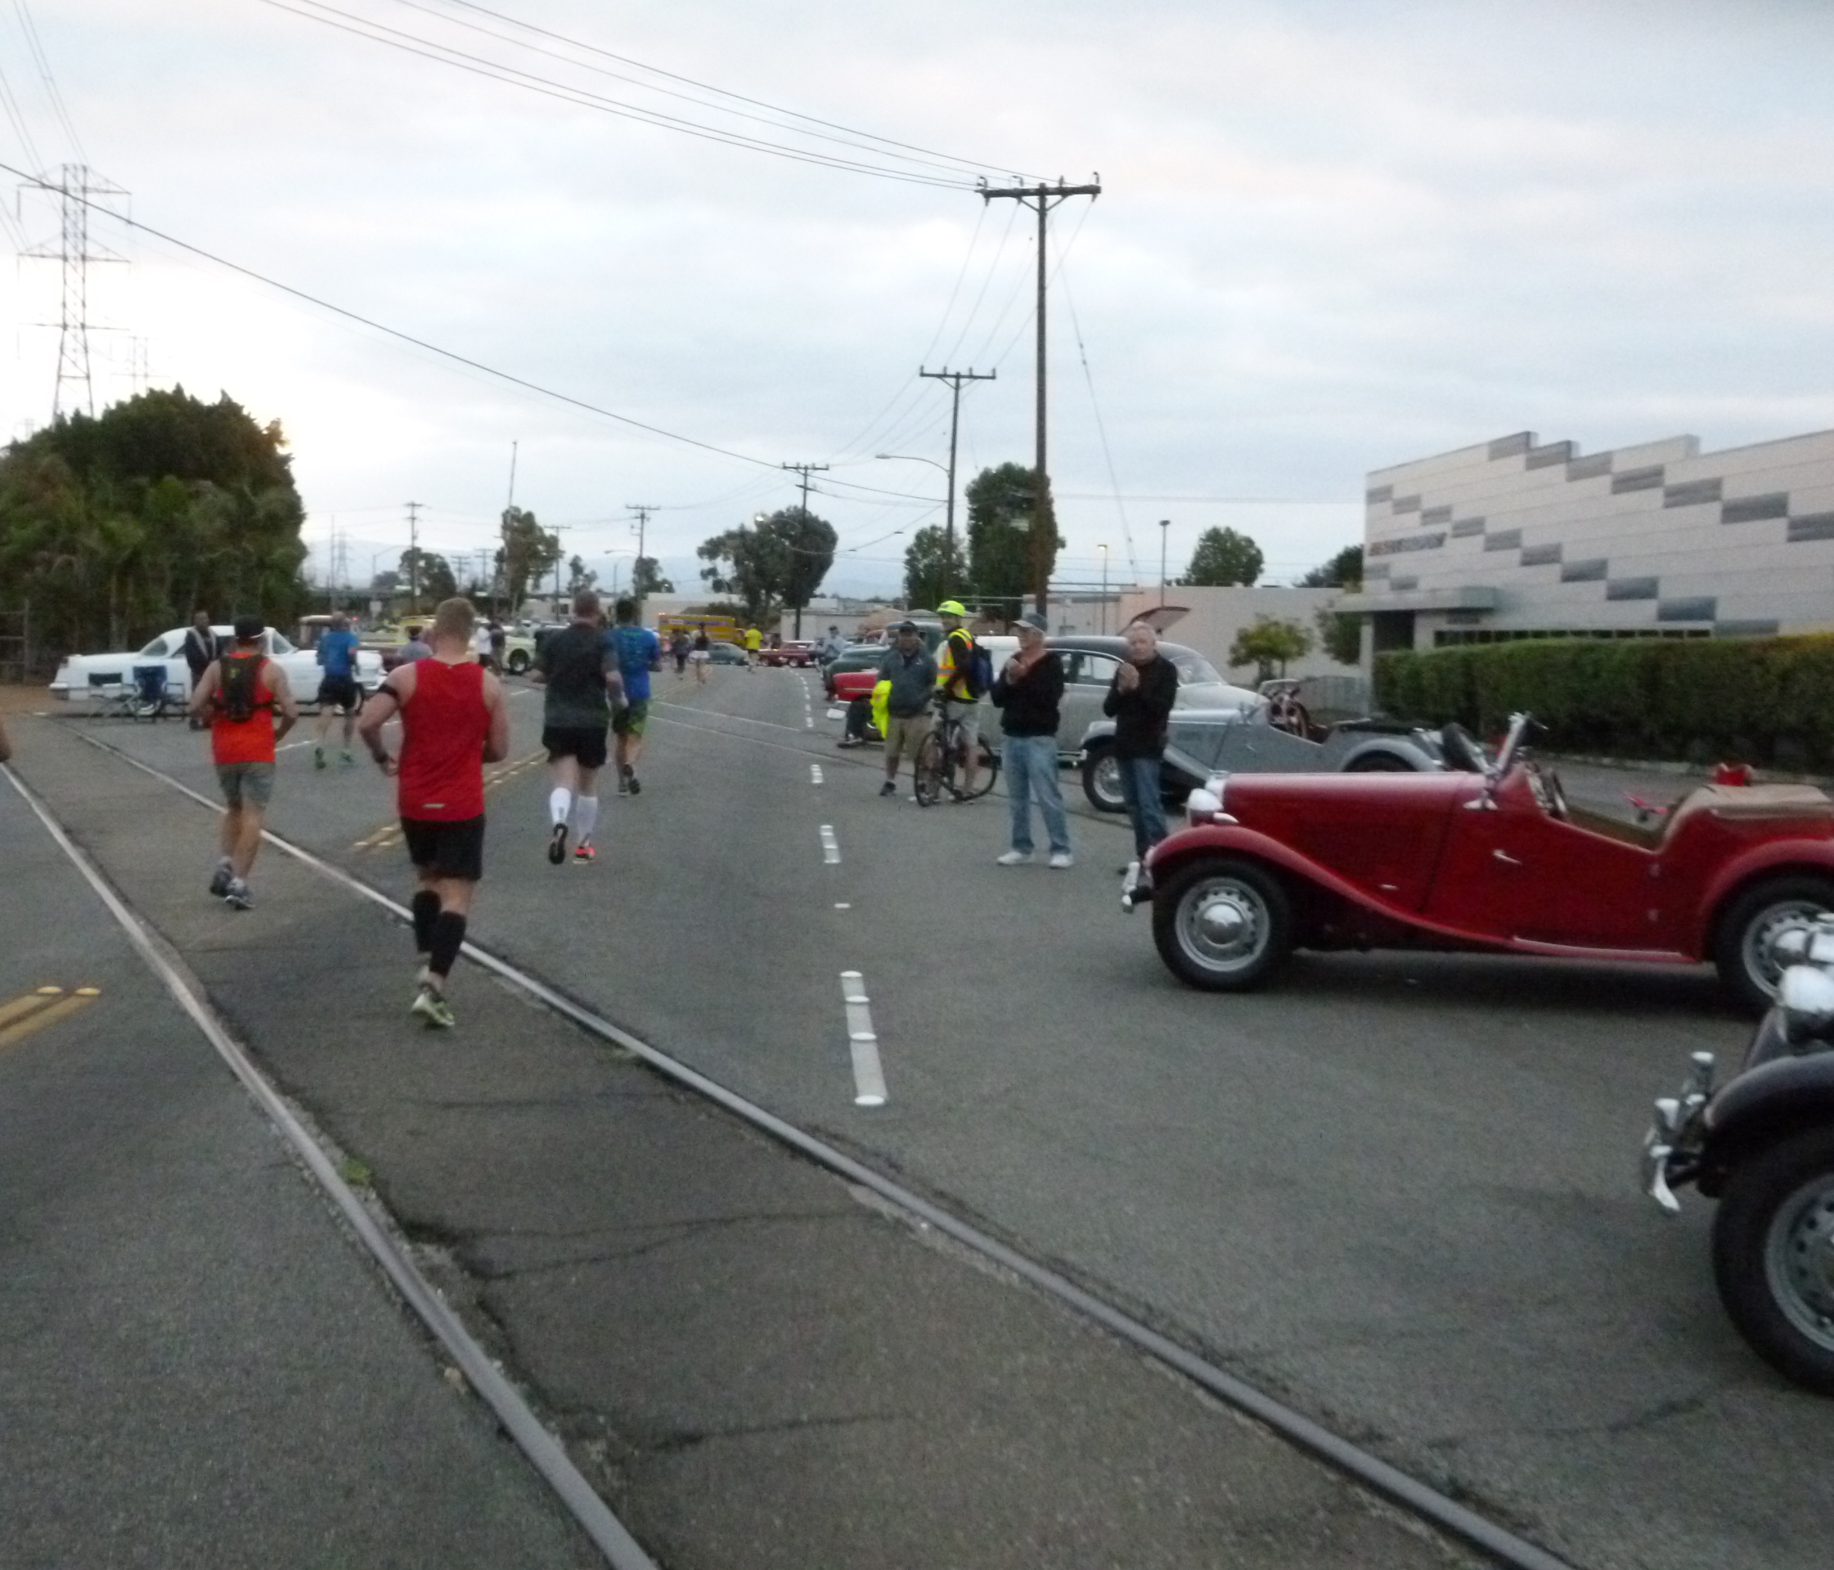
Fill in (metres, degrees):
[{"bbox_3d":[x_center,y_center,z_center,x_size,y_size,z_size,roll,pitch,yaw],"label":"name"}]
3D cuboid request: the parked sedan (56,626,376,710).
[{"bbox_3d":[-12.200,-2.060,36.200,5.500,1.560,2.000,0,4,-13],"label":"parked sedan"}]

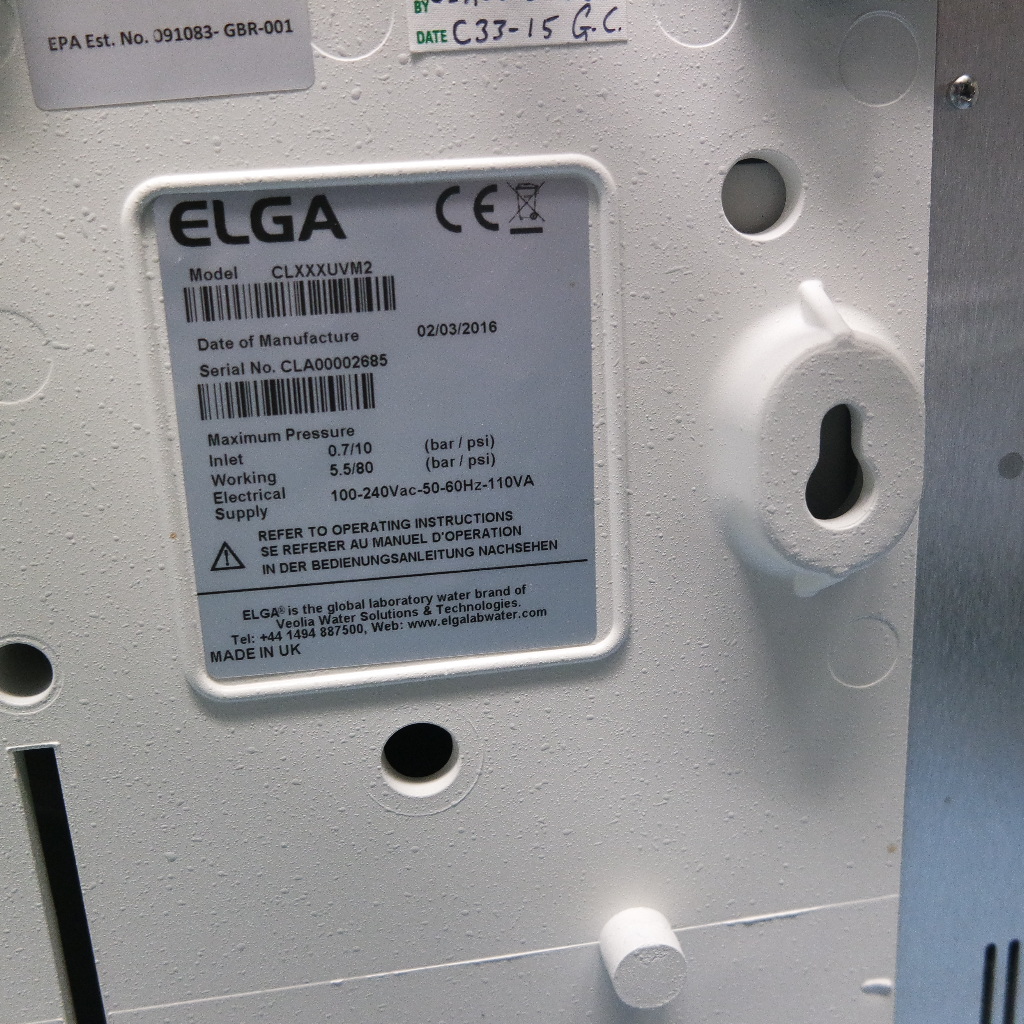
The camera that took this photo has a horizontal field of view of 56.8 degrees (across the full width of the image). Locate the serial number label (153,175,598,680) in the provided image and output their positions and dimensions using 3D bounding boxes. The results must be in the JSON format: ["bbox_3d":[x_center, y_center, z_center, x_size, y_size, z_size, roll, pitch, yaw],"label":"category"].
[{"bbox_3d":[-0.022,-0.014,0.176,0.076,0.089,0.001,-4,12,-8],"label":"serial number label"}]

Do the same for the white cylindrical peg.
[{"bbox_3d":[0.028,0.094,0.200,0.016,0.016,0.012,-4,12,-8],"label":"white cylindrical peg"}]

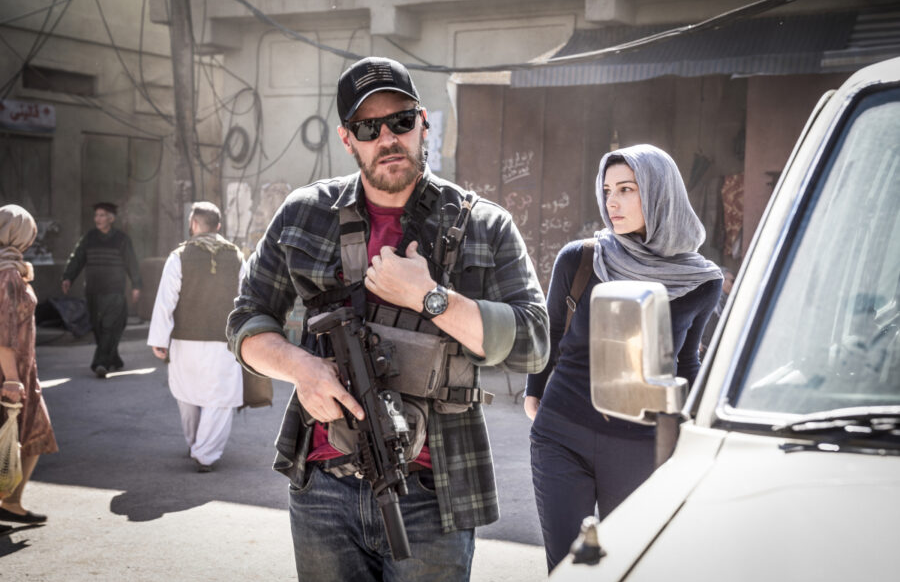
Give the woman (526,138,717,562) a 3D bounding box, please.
[{"bbox_3d":[0.455,0.510,3.220,0.520,1.750,0.350,1,3,11],"label":"woman"}]

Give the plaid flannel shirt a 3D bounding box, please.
[{"bbox_3d":[-0.118,0.110,2.490,0.620,0.730,0.390,0,3,3],"label":"plaid flannel shirt"}]

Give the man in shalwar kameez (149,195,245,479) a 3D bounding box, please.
[{"bbox_3d":[-1.660,0.300,8.050,0.620,1.750,0.430,-1,3,-17],"label":"man in shalwar kameez"}]

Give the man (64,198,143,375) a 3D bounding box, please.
[{"bbox_3d":[-3.520,-0.020,12.400,0.780,1.750,0.450,0,3,-6],"label":"man"}]

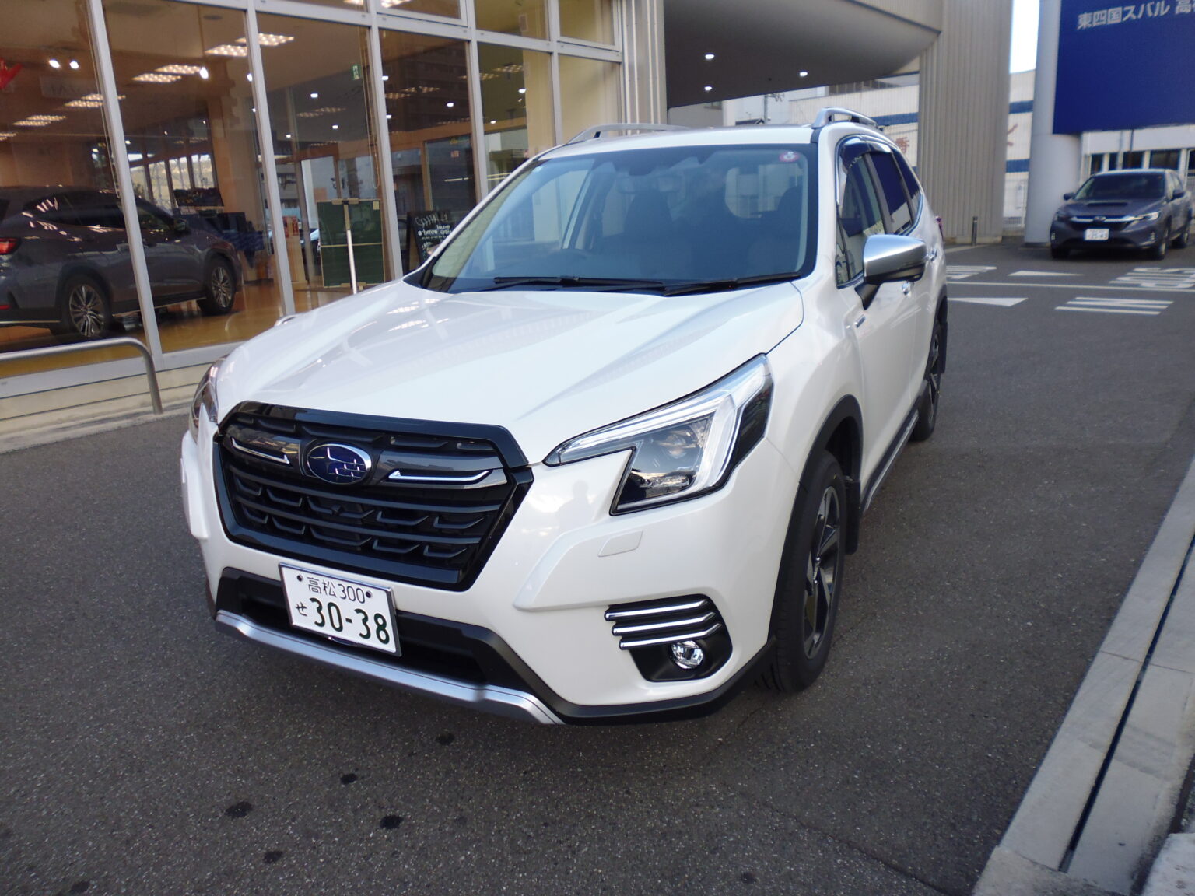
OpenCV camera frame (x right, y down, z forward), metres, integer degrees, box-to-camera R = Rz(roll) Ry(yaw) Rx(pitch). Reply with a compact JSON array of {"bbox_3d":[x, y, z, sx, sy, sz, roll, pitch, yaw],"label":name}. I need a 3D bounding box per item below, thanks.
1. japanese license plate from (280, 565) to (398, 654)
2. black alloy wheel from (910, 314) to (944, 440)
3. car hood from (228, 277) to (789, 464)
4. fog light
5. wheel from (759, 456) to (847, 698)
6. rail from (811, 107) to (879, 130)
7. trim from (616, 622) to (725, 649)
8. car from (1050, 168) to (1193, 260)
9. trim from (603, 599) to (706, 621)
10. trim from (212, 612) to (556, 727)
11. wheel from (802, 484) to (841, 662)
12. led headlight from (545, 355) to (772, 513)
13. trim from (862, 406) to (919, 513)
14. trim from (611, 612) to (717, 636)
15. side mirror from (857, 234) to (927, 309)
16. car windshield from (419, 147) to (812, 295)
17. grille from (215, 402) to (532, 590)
[{"bbox_3d":[-0.592,0.367,1.889,0.332,0.168,0.020,6,19,27],"label":"japanese license plate"},{"bbox_3d":[1.786,-0.397,4.683,0.230,0.700,0.700,6,19,27],"label":"black alloy wheel"},{"bbox_3d":[-0.318,-0.280,2.290,1.580,0.285,1.080,6,19,27],"label":"car hood"},{"bbox_3d":[0.197,0.449,1.802,0.077,0.077,0.050,3,18,19],"label":"fog light"},{"bbox_3d":[0.536,0.335,2.365,0.225,0.705,0.704,6,19,27],"label":"wheel"},{"bbox_3d":[1.181,-1.472,3.782,0.070,0.105,1.630,6,19,27],"label":"rail"},{"bbox_3d":[0.160,0.399,1.762,0.235,0.016,0.028,-7,17,-13],"label":"trim"},{"bbox_3d":[10.017,-4.472,15.668,1.800,1.500,4.750,12,22,39],"label":"car"},{"bbox_3d":[0.129,0.339,1.744,0.229,0.016,0.028,-6,17,-12],"label":"trim"},{"bbox_3d":[-0.564,0.499,1.973,1.090,0.103,0.115,6,19,27],"label":"trim"},{"bbox_3d":[0.538,0.339,2.365,0.200,0.490,0.490,6,19,27],"label":"wheel"},{"bbox_3d":[0.145,-0.045,1.793,0.355,0.260,0.480,6,19,27],"label":"led headlight"},{"bbox_3d":[1.268,0.035,3.538,0.045,0.050,1.580,6,19,27],"label":"trim"},{"bbox_3d":[0.144,0.370,1.754,0.233,0.016,0.026,-6,17,-12],"label":"trim"},{"bbox_3d":[0.953,-0.566,2.692,0.210,0.250,0.190,6,19,27],"label":"side mirror"},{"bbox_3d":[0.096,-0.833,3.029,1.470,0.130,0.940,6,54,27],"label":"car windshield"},{"bbox_3d":[-0.574,0.093,1.914,0.970,0.355,0.140,6,19,27],"label":"grille"}]

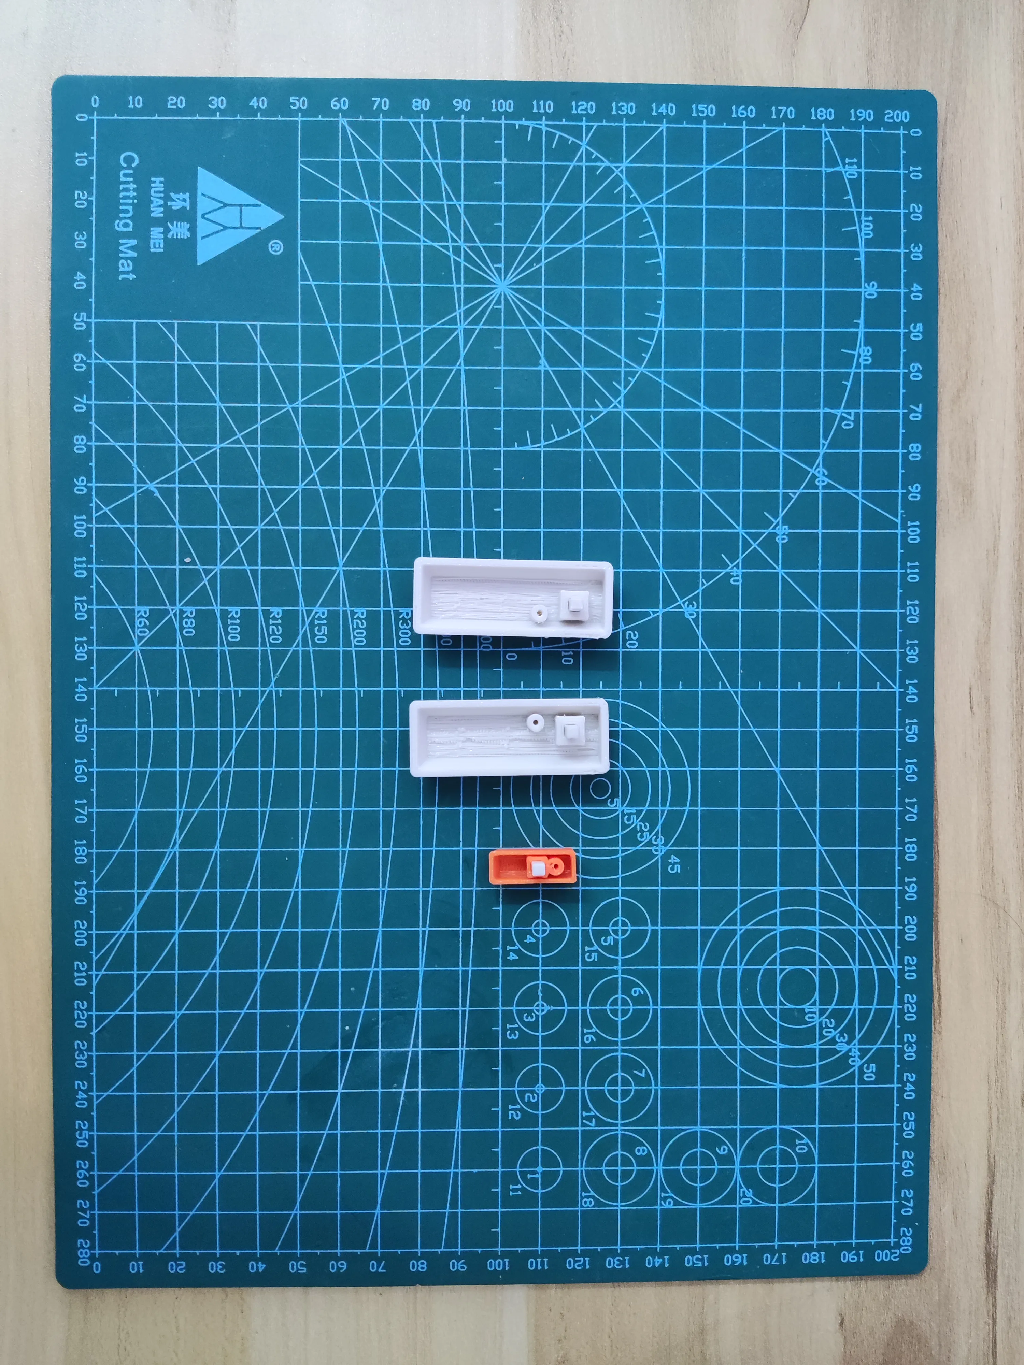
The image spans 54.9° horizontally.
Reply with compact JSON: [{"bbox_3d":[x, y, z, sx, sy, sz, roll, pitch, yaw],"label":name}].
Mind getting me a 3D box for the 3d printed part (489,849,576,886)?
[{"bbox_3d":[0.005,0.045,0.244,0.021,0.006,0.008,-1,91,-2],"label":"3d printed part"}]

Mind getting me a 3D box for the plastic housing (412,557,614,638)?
[{"bbox_3d":[0.000,-0.020,0.242,0.048,0.007,0.018,1,91,-2],"label":"plastic housing"}]

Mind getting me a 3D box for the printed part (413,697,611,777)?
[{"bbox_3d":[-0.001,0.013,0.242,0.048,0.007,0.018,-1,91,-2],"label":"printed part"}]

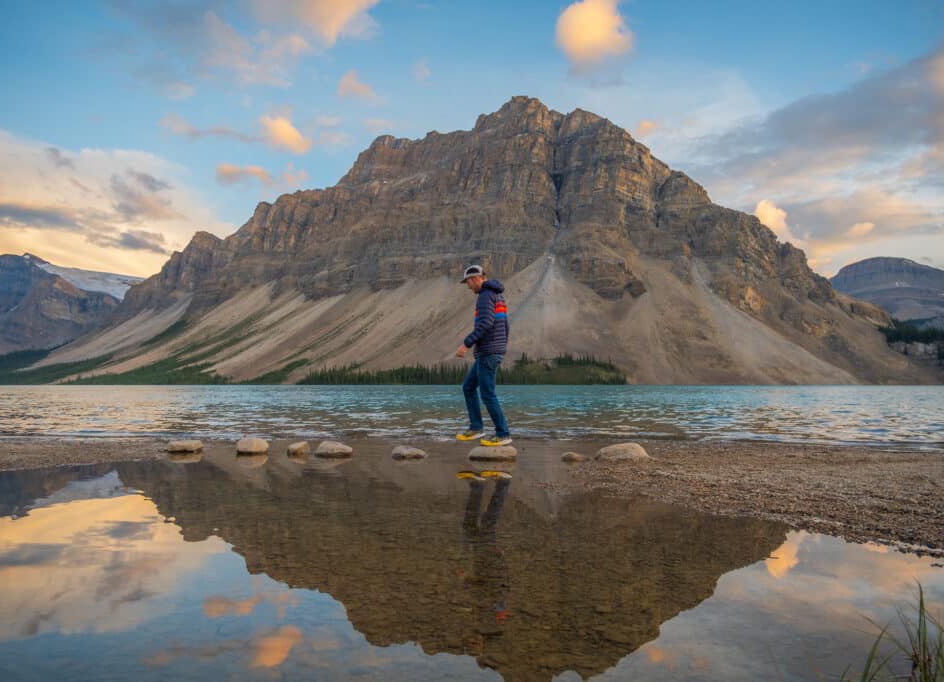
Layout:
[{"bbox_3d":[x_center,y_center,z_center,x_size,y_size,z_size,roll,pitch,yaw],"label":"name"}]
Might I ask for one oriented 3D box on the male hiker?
[{"bbox_3d":[0.112,0.139,6.630,0.550,1.760,0.540,-1,-4,10],"label":"male hiker"}]

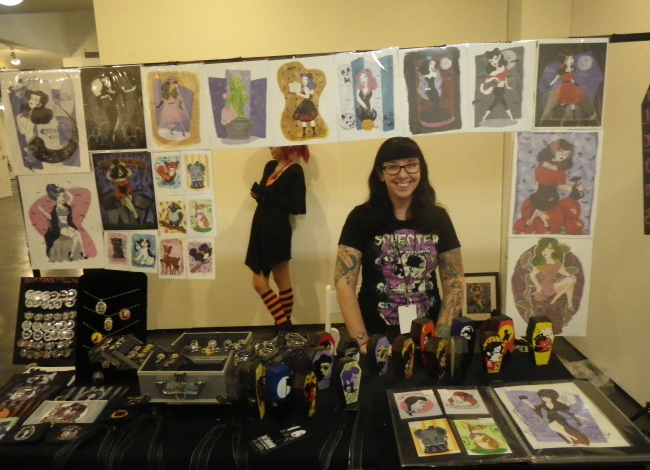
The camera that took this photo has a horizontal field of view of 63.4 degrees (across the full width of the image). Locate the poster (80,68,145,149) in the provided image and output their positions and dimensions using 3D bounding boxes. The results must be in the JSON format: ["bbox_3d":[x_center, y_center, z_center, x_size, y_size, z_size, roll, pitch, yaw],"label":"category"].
[{"bbox_3d":[-0.727,-0.435,1.818,0.218,0.283,0.010,-1,11,4],"label":"poster"}]

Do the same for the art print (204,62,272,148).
[{"bbox_3d":[-0.291,-0.438,1.783,0.219,0.281,0.008,-2,12,6],"label":"art print"}]

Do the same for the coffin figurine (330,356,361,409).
[{"bbox_3d":[0.063,0.402,1.475,0.062,0.125,0.050,-8,13,-23],"label":"coffin figurine"}]

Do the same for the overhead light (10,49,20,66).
[{"bbox_3d":[-4.707,-2.700,8.000,0.125,0.220,0.125,-3,12,0],"label":"overhead light"}]

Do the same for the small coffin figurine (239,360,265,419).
[{"bbox_3d":[-0.192,0.419,1.412,0.050,0.140,0.066,0,12,14],"label":"small coffin figurine"}]

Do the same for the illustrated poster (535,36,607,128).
[{"bbox_3d":[0.791,-0.481,1.694,0.218,0.283,0.010,0,11,4],"label":"illustrated poster"}]

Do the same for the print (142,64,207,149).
[{"bbox_3d":[-0.509,-0.436,1.804,0.217,0.280,0.008,-1,12,5],"label":"print"}]

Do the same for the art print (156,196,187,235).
[{"bbox_3d":[-0.543,-0.067,1.877,0.103,0.152,0.010,-1,11,5],"label":"art print"}]

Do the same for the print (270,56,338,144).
[{"bbox_3d":[-0.070,-0.448,1.766,0.218,0.283,0.010,-2,11,5],"label":"print"}]

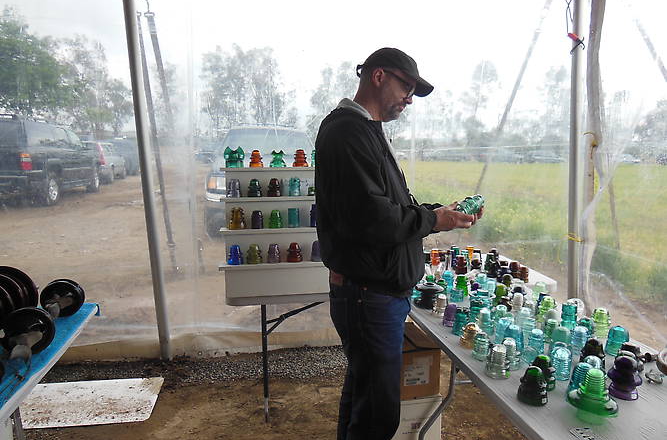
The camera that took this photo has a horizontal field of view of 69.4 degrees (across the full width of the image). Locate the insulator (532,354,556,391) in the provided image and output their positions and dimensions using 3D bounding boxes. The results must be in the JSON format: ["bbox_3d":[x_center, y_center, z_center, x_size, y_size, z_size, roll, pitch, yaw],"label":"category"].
[{"bbox_3d":[0.662,0.480,1.532,0.086,0.096,0.086,0,9,0],"label":"insulator"}]

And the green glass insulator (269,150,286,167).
[{"bbox_3d":[-0.312,-0.344,2.720,0.091,0.097,0.086,-1,8,-9],"label":"green glass insulator"}]

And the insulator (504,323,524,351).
[{"bbox_3d":[0.667,0.429,1.770,0.072,0.095,0.072,0,8,0],"label":"insulator"}]

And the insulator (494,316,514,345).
[{"bbox_3d":[0.674,0.435,1.890,0.068,0.097,0.068,0,8,0],"label":"insulator"}]

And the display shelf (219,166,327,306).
[{"bbox_3d":[-0.255,0.036,2.626,0.700,0.640,0.450,-1,9,-9],"label":"display shelf"}]

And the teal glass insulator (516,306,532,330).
[{"bbox_3d":[0.764,0.404,1.921,0.069,0.101,0.069,0,8,0],"label":"teal glass insulator"}]

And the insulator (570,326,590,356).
[{"bbox_3d":[0.917,0.447,1.784,0.068,0.102,0.068,0,7,0],"label":"insulator"}]

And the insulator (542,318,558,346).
[{"bbox_3d":[0.862,0.438,1.895,0.060,0.092,0.060,0,8,0],"label":"insulator"}]

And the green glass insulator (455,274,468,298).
[{"bbox_3d":[0.650,0.334,2.430,0.068,0.104,0.068,0,8,0],"label":"green glass insulator"}]

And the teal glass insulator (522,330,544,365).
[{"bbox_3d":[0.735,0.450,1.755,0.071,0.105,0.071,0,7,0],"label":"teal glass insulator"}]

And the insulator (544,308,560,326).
[{"bbox_3d":[0.909,0.421,1.990,0.068,0.095,0.068,0,8,0],"label":"insulator"}]

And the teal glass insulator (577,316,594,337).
[{"bbox_3d":[1.020,0.434,1.935,0.070,0.092,0.070,0,7,0],"label":"teal glass insulator"}]

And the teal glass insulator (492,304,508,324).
[{"bbox_3d":[0.700,0.406,2.000,0.076,0.100,0.076,0,9,0],"label":"teal glass insulator"}]

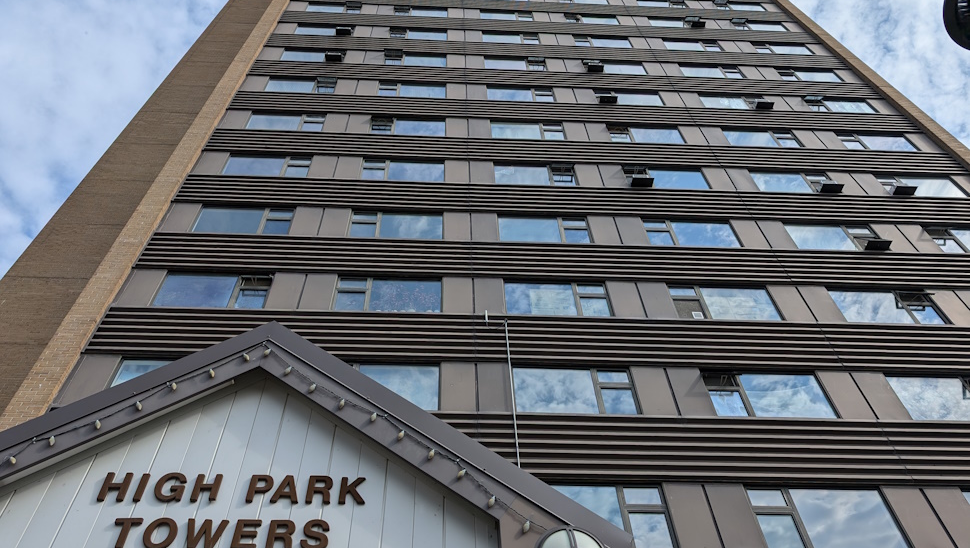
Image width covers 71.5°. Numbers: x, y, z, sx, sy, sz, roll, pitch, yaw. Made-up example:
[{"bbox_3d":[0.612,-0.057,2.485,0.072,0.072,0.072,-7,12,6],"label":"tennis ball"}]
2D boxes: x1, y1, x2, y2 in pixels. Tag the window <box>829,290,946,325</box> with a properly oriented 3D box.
[{"bbox_3d":[9.074,0.729,15.205,2.323,1.162,0.120,1,-51,-4],"label":"window"}]

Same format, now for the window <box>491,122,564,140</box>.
[{"bbox_3d":[1.358,-4.523,21.266,2.330,1.130,0.100,1,-51,-4],"label":"window"}]

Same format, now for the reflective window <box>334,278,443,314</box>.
[{"bbox_3d":[-2.069,0.451,14.594,2.300,1.130,0.120,1,-51,-4],"label":"reflective window"}]

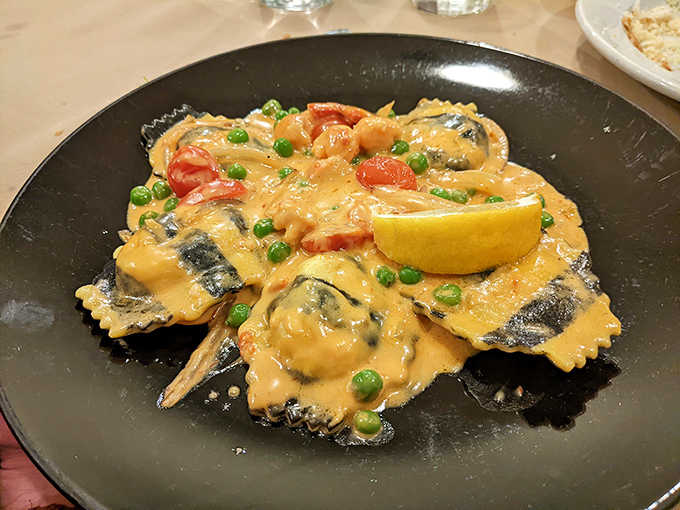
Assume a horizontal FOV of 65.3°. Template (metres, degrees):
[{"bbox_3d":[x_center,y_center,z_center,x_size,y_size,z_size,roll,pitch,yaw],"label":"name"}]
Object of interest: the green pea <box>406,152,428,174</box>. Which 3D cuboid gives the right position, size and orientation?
[{"bbox_3d":[0.033,-0.039,0.224,0.009,0.009,0.009,-3,47,0],"label":"green pea"}]

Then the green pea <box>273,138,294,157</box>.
[{"bbox_3d":[-0.025,-0.047,0.235,0.009,0.009,0.009,-3,47,0],"label":"green pea"}]

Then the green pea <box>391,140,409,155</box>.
[{"bbox_3d":[0.029,-0.051,0.253,0.009,0.008,0.009,-3,47,0],"label":"green pea"}]

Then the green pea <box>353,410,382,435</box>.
[{"bbox_3d":[0.009,0.052,0.166,0.009,0.008,0.009,-3,47,0],"label":"green pea"}]

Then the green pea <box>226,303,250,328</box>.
[{"bbox_3d":[-0.036,0.021,0.187,0.008,0.008,0.008,-3,47,0],"label":"green pea"}]

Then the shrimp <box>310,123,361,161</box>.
[{"bbox_3d":[-0.002,-0.052,0.247,0.024,0.018,0.020,-3,47,0],"label":"shrimp"}]

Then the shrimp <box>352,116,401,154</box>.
[{"bbox_3d":[0.018,-0.057,0.253,0.025,0.018,0.021,-3,47,0],"label":"shrimp"}]

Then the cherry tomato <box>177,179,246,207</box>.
[{"bbox_3d":[-0.054,-0.027,0.227,0.030,0.012,0.017,-13,48,-9],"label":"cherry tomato"}]

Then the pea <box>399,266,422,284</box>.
[{"bbox_3d":[0.026,0.007,0.192,0.008,0.007,0.008,-3,47,0],"label":"pea"}]

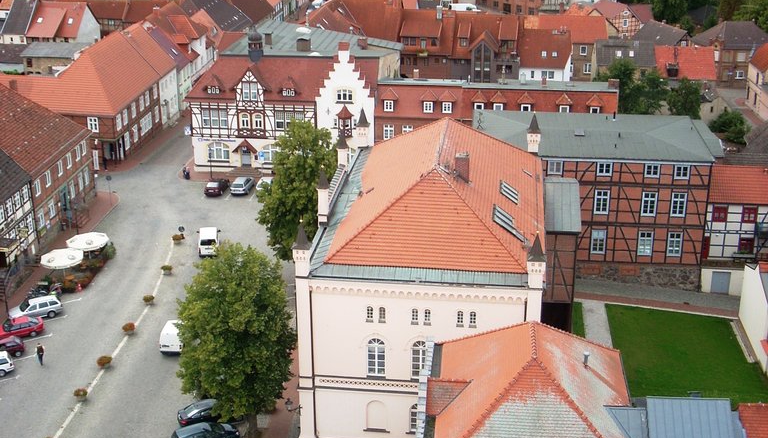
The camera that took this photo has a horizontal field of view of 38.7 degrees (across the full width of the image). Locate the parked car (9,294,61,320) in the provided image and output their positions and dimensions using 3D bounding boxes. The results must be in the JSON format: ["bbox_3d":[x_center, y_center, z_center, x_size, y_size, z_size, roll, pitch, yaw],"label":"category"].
[{"bbox_3d":[-29.027,7.517,90.326,4.400,1.490,1.740,-14,25,-32],"label":"parked car"}]

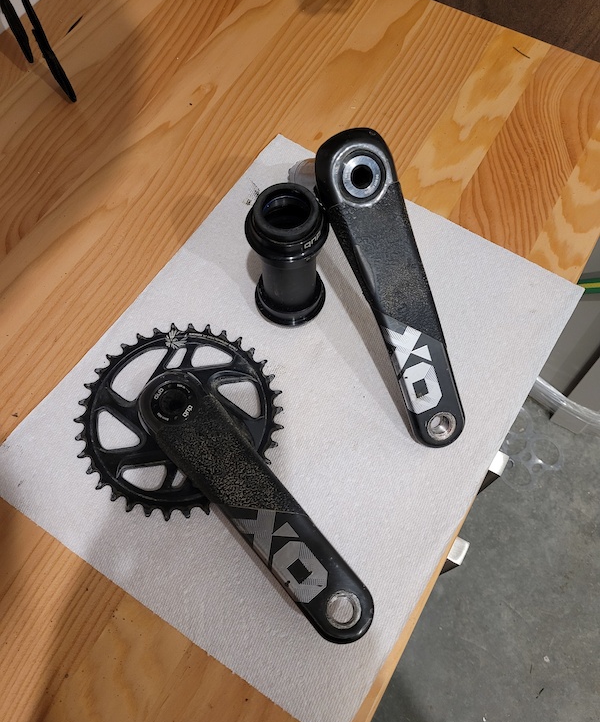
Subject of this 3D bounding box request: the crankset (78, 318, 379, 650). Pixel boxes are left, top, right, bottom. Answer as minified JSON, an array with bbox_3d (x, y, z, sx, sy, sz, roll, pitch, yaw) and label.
[{"bbox_3d":[-0.047,0.070,0.384,0.143,0.036,0.254,-37,71,-16],"label":"crankset"}]

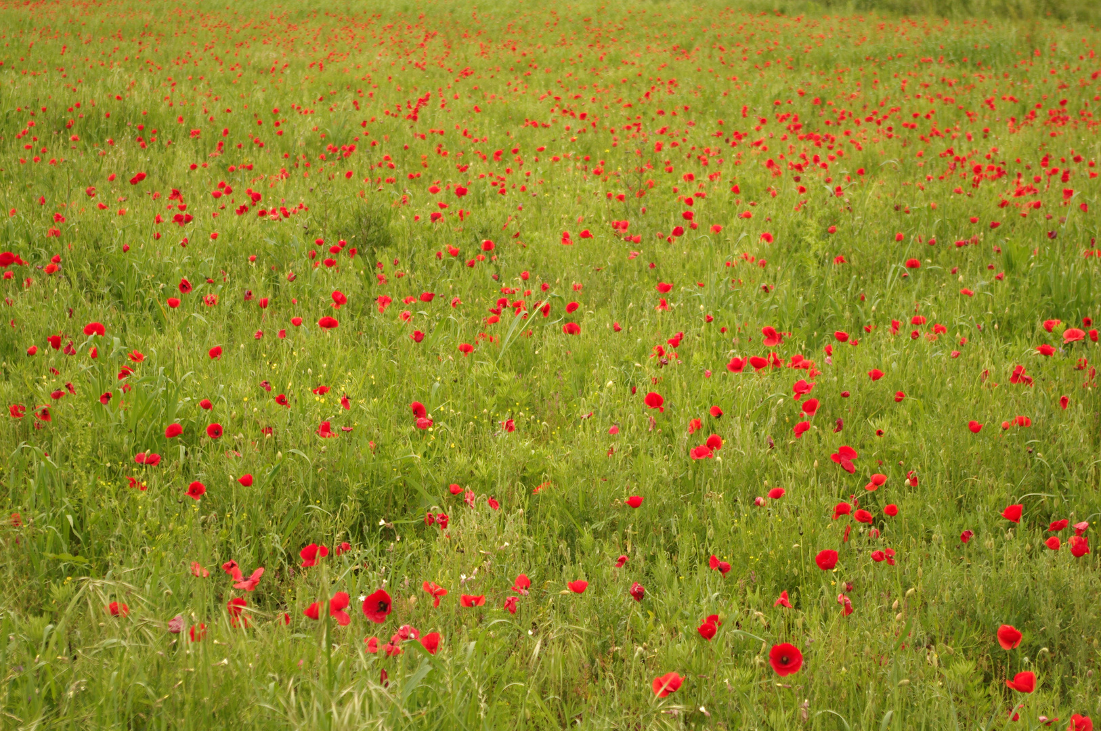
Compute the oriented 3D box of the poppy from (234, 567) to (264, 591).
[{"bbox_3d":[-0.633,0.447,5.250,0.065,0.048,0.060,-1,10,-7],"label":"poppy"}]

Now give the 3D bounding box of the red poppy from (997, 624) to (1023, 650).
[{"bbox_3d":[0.899,0.530,4.900,0.051,0.048,0.050,2,10,11],"label":"red poppy"}]

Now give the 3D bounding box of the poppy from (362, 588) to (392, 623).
[{"bbox_3d":[-0.323,0.446,4.650,0.062,0.063,0.033,5,-4,25],"label":"poppy"}]

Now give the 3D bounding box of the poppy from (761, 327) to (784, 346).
[{"bbox_3d":[0.697,-0.094,7.900,0.070,0.059,0.055,5,11,26],"label":"poppy"}]

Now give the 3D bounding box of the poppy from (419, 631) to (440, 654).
[{"bbox_3d":[-0.227,0.524,4.724,0.039,0.037,0.035,-1,11,-3],"label":"poppy"}]

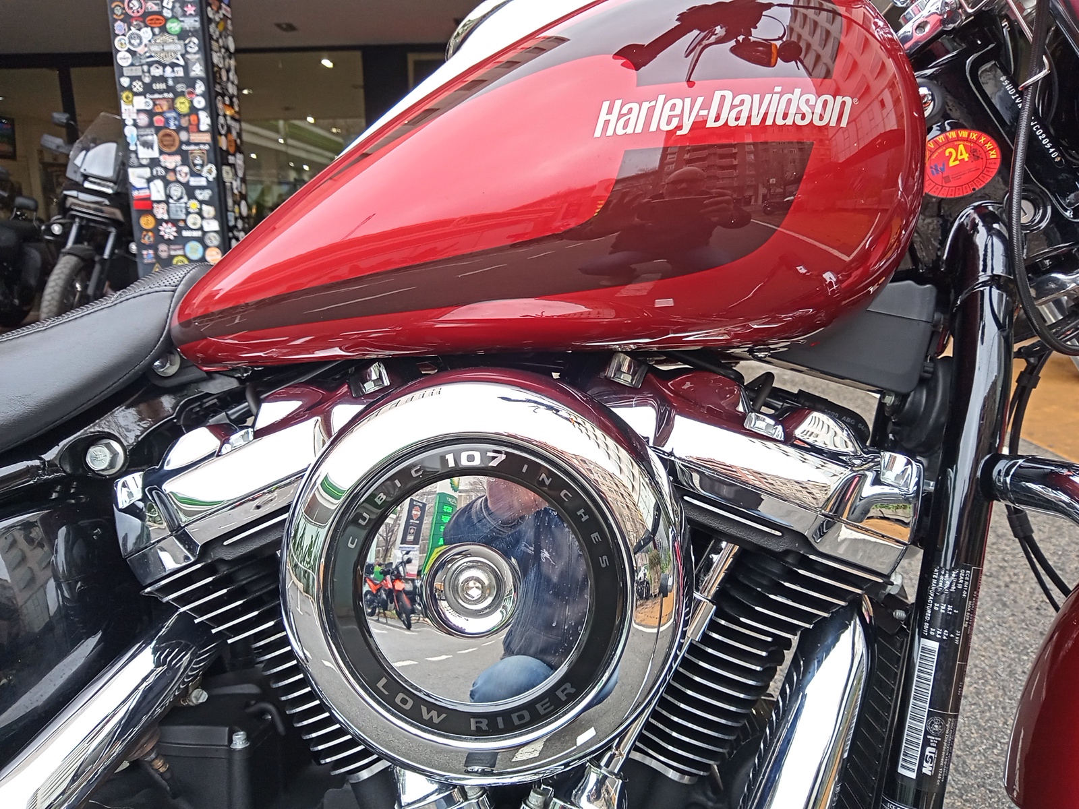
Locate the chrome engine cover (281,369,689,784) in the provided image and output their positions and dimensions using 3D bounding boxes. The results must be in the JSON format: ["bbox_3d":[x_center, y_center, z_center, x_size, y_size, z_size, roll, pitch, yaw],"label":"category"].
[{"bbox_3d":[-0.029,0.093,0.472,0.222,0.222,0.075,0,2,7],"label":"chrome engine cover"}]

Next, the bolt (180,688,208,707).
[{"bbox_3d":[-0.208,0.176,0.525,0.011,0.011,0.019,0,-12,-44],"label":"bolt"}]

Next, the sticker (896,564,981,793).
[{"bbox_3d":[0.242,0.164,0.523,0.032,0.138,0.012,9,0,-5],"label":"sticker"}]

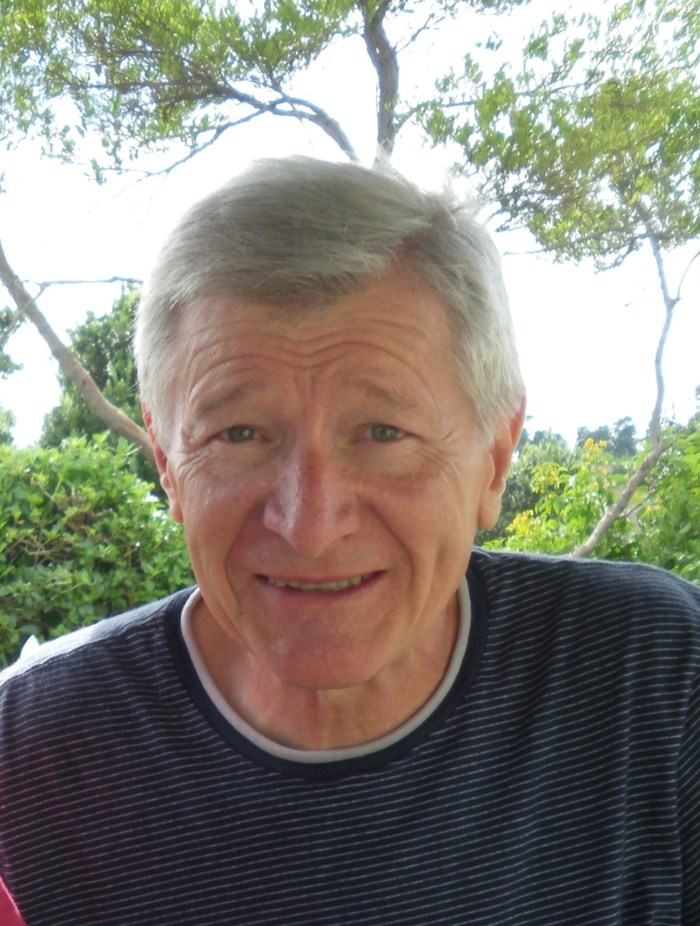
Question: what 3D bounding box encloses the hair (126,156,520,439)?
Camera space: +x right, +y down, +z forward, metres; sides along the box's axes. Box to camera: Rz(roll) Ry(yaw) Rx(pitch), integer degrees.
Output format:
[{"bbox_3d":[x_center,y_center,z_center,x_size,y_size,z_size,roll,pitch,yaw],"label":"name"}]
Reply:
[{"bbox_3d":[-0.008,-0.079,0.510,0.197,0.165,0.190,0,9,6],"label":"hair"}]

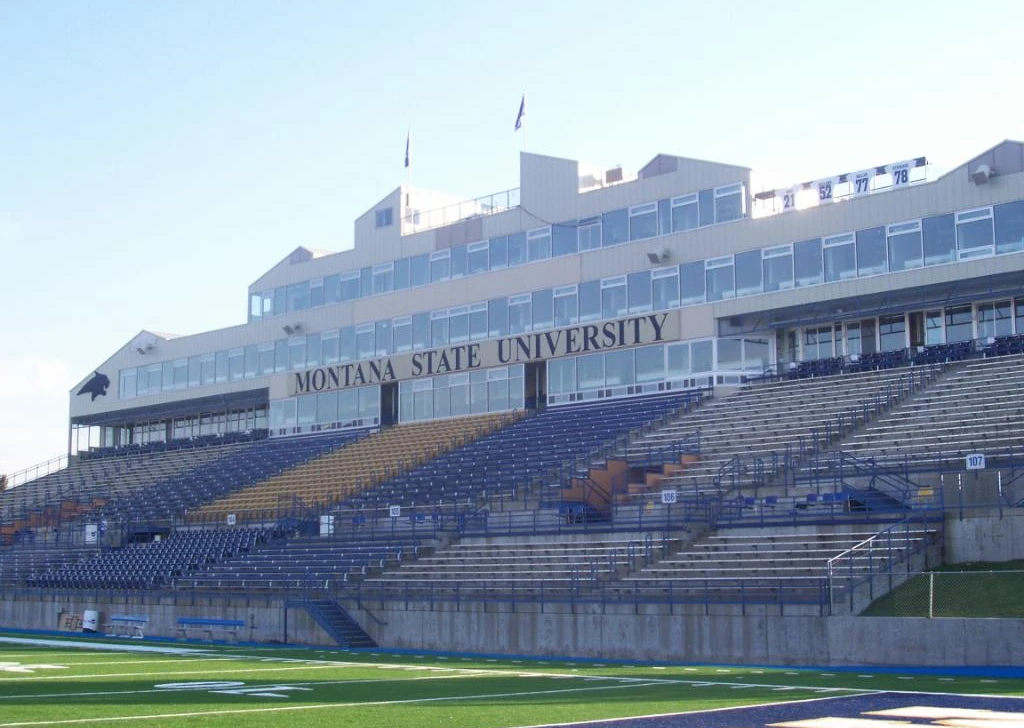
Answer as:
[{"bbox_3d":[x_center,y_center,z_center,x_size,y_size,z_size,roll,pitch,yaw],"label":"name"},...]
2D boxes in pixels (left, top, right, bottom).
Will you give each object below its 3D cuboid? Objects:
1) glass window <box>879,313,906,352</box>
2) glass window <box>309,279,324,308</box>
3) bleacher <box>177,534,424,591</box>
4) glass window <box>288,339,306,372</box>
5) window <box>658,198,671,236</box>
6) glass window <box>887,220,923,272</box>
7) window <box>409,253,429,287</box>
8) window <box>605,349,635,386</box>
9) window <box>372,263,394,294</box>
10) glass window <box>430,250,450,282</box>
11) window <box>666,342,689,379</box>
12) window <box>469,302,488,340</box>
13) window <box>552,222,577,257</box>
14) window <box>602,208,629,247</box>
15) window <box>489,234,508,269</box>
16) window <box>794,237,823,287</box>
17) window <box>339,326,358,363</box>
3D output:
[{"bbox_3d":[16.826,-1.323,69.221,0.120,1.669,1.393,8,-11,-44],"label":"glass window"},{"bbox_3d":[-11.448,-4.160,92.259,0.150,1.720,1.270,7,-11,-44],"label":"glass window"},{"bbox_3d":[-8.211,7.551,59.120,5.300,2.300,10.100,8,-11,-44],"label":"bleacher"},{"bbox_3d":[-12.699,-0.664,92.803,0.100,1.980,1.774,8,-11,-44],"label":"glass window"},{"bbox_3d":[7.116,-6.790,73.036,0.100,1.692,0.819,8,-11,-44],"label":"window"},{"bbox_3d":[14.658,-4.387,58.422,0.100,1.792,1.524,8,-11,-44],"label":"glass window"},{"bbox_3d":[-5.006,-5.057,85.432,0.150,1.720,1.661,7,-10,-44],"label":"window"},{"bbox_3d":[5.119,0.221,74.399,0.150,1.770,1.910,7,-11,-44],"label":"window"},{"bbox_3d":[-7.180,-4.774,88.065,0.120,1.716,1.859,8,-11,-44],"label":"window"},{"bbox_3d":[-3.866,-5.224,84.172,0.100,1.667,1.727,8,-11,-44],"label":"glass window"},{"bbox_3d":[7.614,-0.144,71.842,0.150,1.440,1.460,7,-11,-44],"label":"window"},{"bbox_3d":[-1.720,-2.222,81.695,0.150,1.980,1.409,7,-10,-44],"label":"window"},{"bbox_3d":[2.423,-5.702,71.439,0.100,1.531,1.600,8,-11,-44],"label":"window"},{"bbox_3d":[4.981,-6.555,75.528,0.100,1.700,1.672,8,-11,-44],"label":"window"},{"bbox_3d":[-0.703,-5.740,81.230,0.100,1.700,1.488,8,-11,-44],"label":"window"},{"bbox_3d":[12.661,-4.304,66.935,0.100,2.001,1.470,8,-11,-44],"label":"window"},{"bbox_3d":[-9.328,-1.152,89.409,0.100,1.980,1.823,8,-11,-44],"label":"window"}]

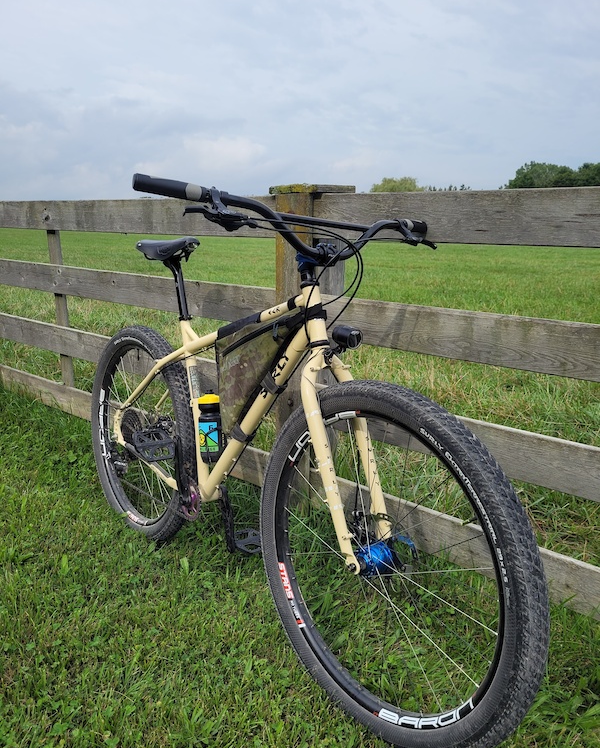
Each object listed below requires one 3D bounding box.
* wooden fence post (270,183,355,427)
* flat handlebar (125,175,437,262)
[{"bbox_3d":[0.038,-0.039,2.118,0.190,1.194,0.190,12,19,38],"label":"wooden fence post"},{"bbox_3d":[0.041,-0.320,1.332,0.820,0.140,0.140,-4,14,-39],"label":"flat handlebar"}]

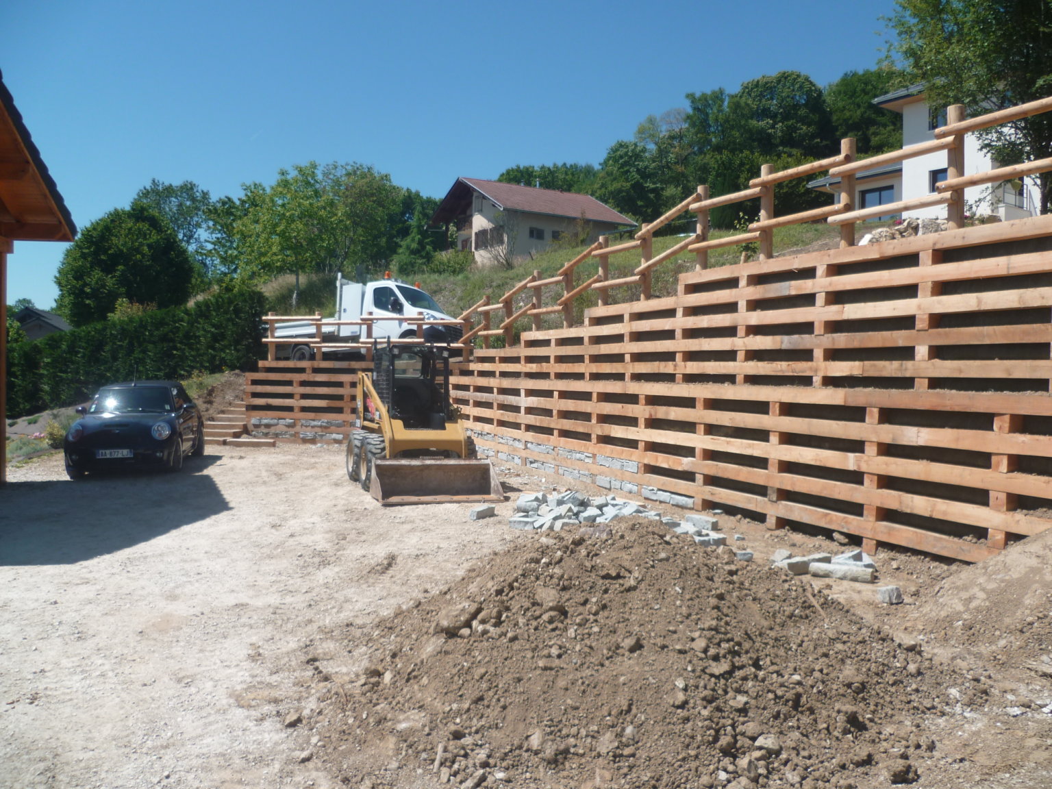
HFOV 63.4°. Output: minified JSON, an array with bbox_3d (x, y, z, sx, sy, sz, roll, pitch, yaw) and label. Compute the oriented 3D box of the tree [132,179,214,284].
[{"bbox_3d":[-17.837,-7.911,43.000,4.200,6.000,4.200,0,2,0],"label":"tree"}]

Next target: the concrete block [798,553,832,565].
[{"bbox_3d":[2.393,1.382,7.050,0.290,0.120,0.150,-1,2,-26],"label":"concrete block"}]

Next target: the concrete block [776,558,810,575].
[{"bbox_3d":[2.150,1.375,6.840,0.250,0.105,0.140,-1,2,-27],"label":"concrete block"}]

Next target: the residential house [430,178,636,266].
[{"bbox_3d":[0.316,-12.752,65.722,12.238,6.670,11.310,-1,2,-34],"label":"residential house"}]

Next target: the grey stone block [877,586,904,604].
[{"bbox_3d":[2.575,1.406,6.010,0.155,0.100,0.125,-1,2,-24],"label":"grey stone block"}]

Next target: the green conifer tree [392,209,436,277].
[{"bbox_3d":[-7.224,-9.854,55.000,2.900,4.300,2.900,0,2,0],"label":"green conifer tree"}]

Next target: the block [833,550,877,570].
[{"bbox_3d":[2.766,1.395,7.150,0.360,0.140,0.260,1,2,18],"label":"block"}]

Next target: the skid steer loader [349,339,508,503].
[{"bbox_3d":[-1.512,0.274,11.912,1.560,2.020,3.100,-1,2,-19],"label":"skid steer loader"}]

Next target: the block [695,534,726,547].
[{"bbox_3d":[1.730,1.376,7.980,0.290,0.110,0.170,0,2,-14],"label":"block"}]

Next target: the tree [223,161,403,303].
[{"bbox_3d":[-8.521,-6.453,34.000,7.000,5.800,6.300,0,2,0],"label":"tree"}]

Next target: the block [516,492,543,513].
[{"bbox_3d":[0.034,1.273,9.950,0.260,0.160,0.360,0,2,0],"label":"block"}]

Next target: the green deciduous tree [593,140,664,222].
[{"bbox_3d":[9.860,-20.472,82.000,6.500,8.000,6.500,0,2,0],"label":"green deciduous tree"}]

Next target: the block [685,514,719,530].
[{"bbox_3d":[1.820,1.309,8.768,0.140,0.110,0.360,-1,2,-34],"label":"block"}]

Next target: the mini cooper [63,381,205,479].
[{"bbox_3d":[-6.440,0.500,14.223,1.750,1.414,3.710,0,2,-14],"label":"mini cooper"}]

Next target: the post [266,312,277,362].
[{"bbox_3d":[-5.829,-1.318,19.500,0.155,1.140,0.155,0,2,0],"label":"post"}]

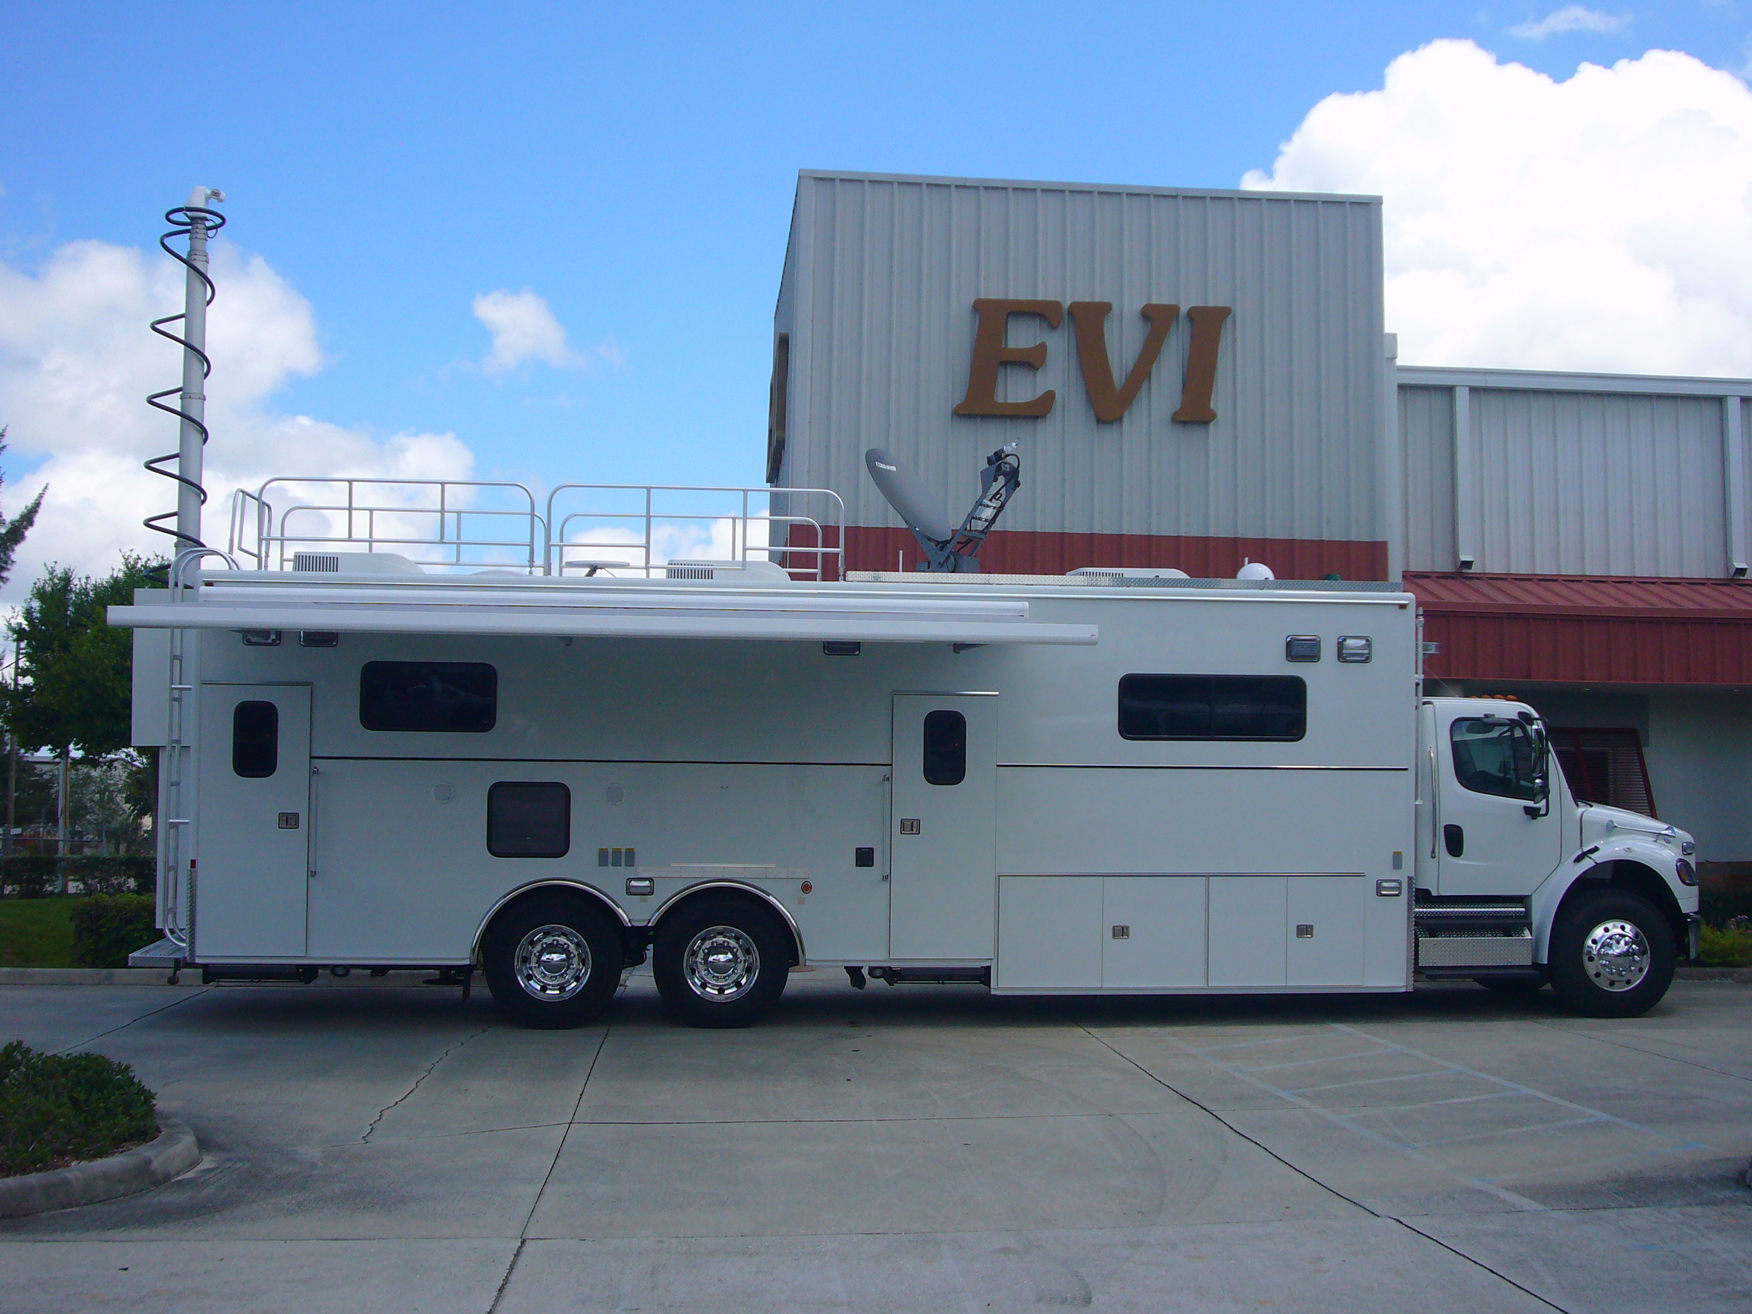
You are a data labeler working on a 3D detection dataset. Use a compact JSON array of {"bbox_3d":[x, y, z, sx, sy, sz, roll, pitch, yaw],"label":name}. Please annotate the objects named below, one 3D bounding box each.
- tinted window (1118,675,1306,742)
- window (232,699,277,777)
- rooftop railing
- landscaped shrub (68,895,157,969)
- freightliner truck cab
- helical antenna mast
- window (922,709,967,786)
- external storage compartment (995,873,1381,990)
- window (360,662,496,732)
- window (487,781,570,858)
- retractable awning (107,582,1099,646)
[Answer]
[{"bbox_3d":[2.680,0.405,16.927,1.530,0.531,0.060,1,-4,-5],"label":"tinted window"},{"bbox_3d":[-4.746,0.631,16.269,0.343,0.591,0.060,1,-4,-5],"label":"window"},{"bbox_3d":[-2.690,-0.926,17.490,4.780,0.790,1.800,1,-4,-5],"label":"rooftop railing"},{"bbox_3d":[-6.980,2.570,20.200,1.100,0.700,0.900,1,-4,-5],"label":"landscaped shrub"},{"bbox_3d":[5.425,1.702,18.342,2.500,2.580,2.450,1,-4,-5],"label":"freightliner truck cab"},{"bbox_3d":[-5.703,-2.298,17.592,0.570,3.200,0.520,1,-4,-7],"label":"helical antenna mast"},{"bbox_3d":[0.550,0.729,16.961,0.360,0.610,0.050,1,-4,-7],"label":"window"},{"bbox_3d":[2.443,2.223,17.335,3.100,0.930,0.500,1,-4,-7],"label":"external storage compartment"},{"bbox_3d":[-3.450,0.307,16.401,1.042,0.541,0.060,1,-4,-5],"label":"window"},{"bbox_3d":[-2.677,1.258,16.409,0.637,0.588,0.060,1,-4,-5],"label":"window"},{"bbox_3d":[-1.830,-0.310,15.341,6.500,0.560,2.740,1,-4,-7],"label":"retractable awning"}]

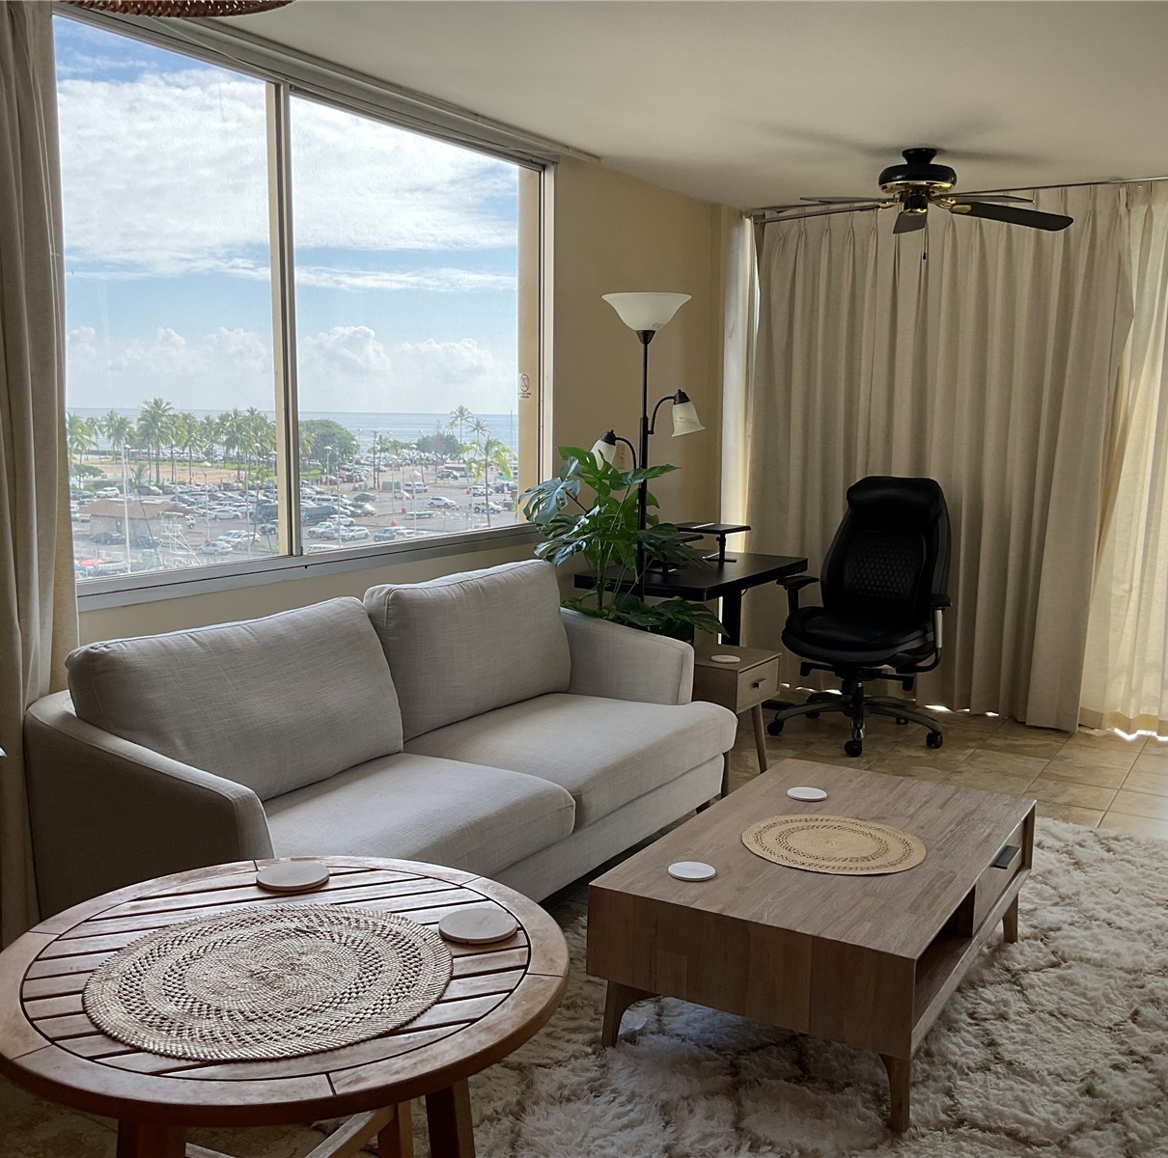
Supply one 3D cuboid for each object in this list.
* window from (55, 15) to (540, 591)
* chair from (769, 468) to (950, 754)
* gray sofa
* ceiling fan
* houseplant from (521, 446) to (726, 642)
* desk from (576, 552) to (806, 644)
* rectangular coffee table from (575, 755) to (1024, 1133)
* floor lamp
[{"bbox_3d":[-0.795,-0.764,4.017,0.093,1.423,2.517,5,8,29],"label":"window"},{"bbox_3d":[1.232,0.129,5.730,0.670,1.158,0.690,5,9,33],"label":"chair"},{"bbox_3d":[-0.376,0.519,3.668,0.851,0.879,2.174,5,8,29],"label":"gray sofa"},{"bbox_3d":[1.303,-1.530,5.070,1.187,0.286,1.187,5,8,29],"label":"ceiling fan"},{"bbox_3d":[0.144,0.133,4.881,0.730,1.344,0.650,1,7,0],"label":"houseplant"},{"bbox_3d":[0.511,0.319,5.787,0.622,0.751,1.230,5,8,29],"label":"desk"},{"bbox_3d":[0.615,0.820,3.183,0.718,0.372,1.201,5,8,29],"label":"rectangular coffee table"},{"bbox_3d":[0.225,-0.133,4.918,0.450,1.865,0.380,1,7,0],"label":"floor lamp"}]

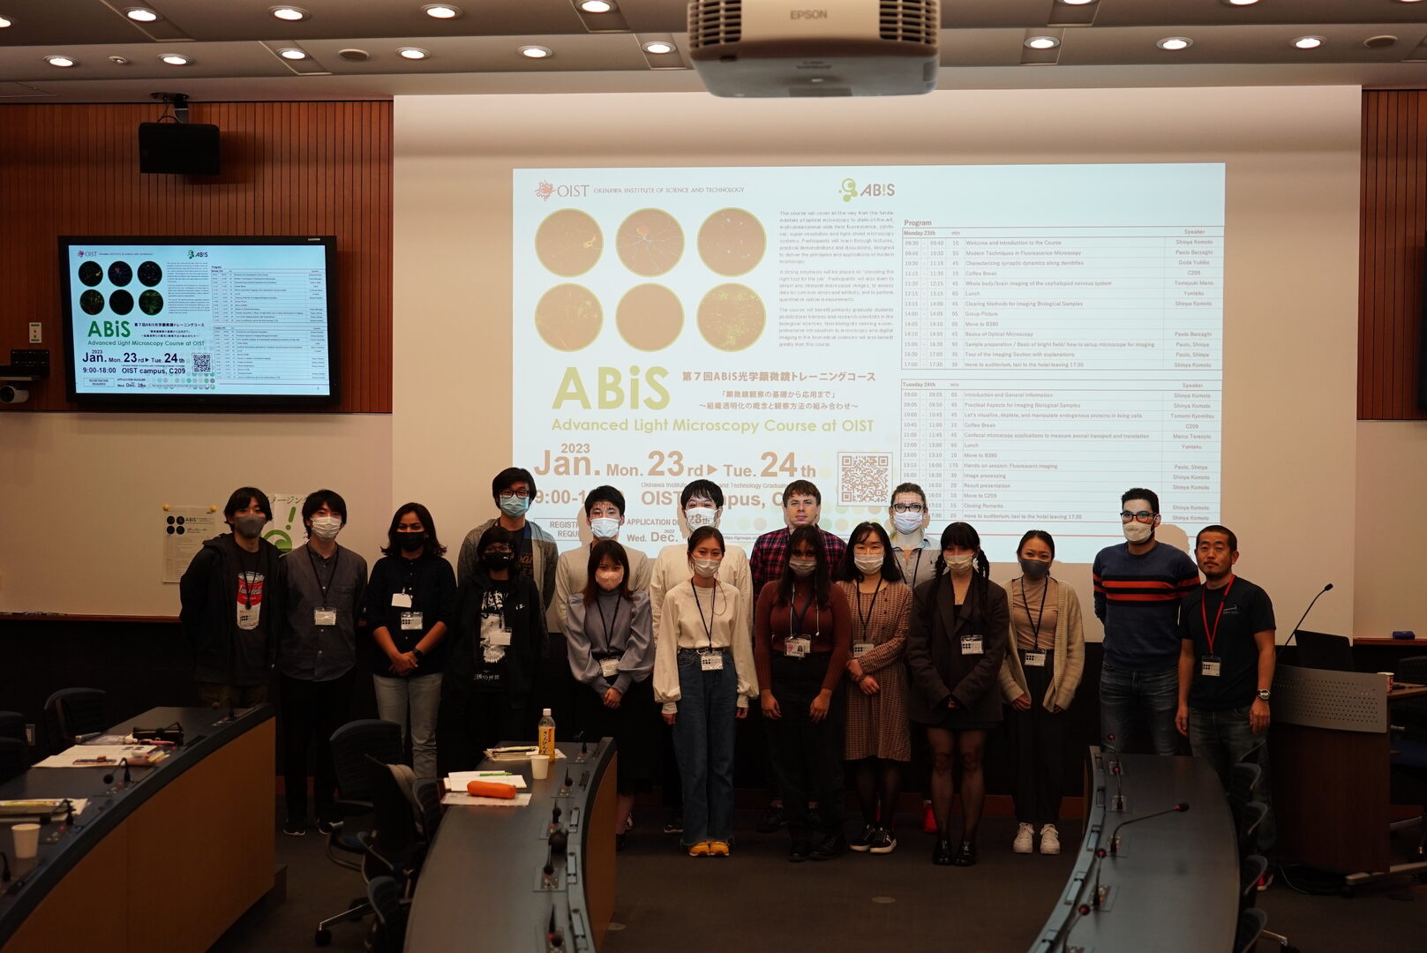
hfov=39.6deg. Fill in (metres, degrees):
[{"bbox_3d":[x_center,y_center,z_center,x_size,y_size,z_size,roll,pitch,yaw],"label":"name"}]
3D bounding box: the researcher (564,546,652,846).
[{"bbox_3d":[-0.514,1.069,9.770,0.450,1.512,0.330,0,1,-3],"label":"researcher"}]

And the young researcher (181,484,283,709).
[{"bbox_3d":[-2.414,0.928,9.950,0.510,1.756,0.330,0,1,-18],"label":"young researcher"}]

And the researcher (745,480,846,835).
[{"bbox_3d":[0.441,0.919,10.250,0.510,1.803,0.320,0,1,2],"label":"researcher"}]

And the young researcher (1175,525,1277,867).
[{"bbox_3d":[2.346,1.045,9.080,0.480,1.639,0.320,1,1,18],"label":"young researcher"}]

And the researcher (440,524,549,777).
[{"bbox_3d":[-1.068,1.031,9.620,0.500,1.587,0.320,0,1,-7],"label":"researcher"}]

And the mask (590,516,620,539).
[{"bbox_3d":[-0.546,0.259,9.970,0.150,0.110,0.090,0,2,-3],"label":"mask"}]

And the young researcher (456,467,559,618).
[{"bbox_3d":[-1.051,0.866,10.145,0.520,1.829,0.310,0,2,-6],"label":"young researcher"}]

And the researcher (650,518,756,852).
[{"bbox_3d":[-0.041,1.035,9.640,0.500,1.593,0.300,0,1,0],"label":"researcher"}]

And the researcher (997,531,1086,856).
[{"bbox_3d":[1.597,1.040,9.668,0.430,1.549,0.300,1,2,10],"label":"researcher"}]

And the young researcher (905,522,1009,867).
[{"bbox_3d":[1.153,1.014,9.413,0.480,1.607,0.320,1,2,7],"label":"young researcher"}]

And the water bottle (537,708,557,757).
[{"bbox_3d":[-0.683,1.052,8.150,0.069,0.206,0.069,0,1,0],"label":"water bottle"}]

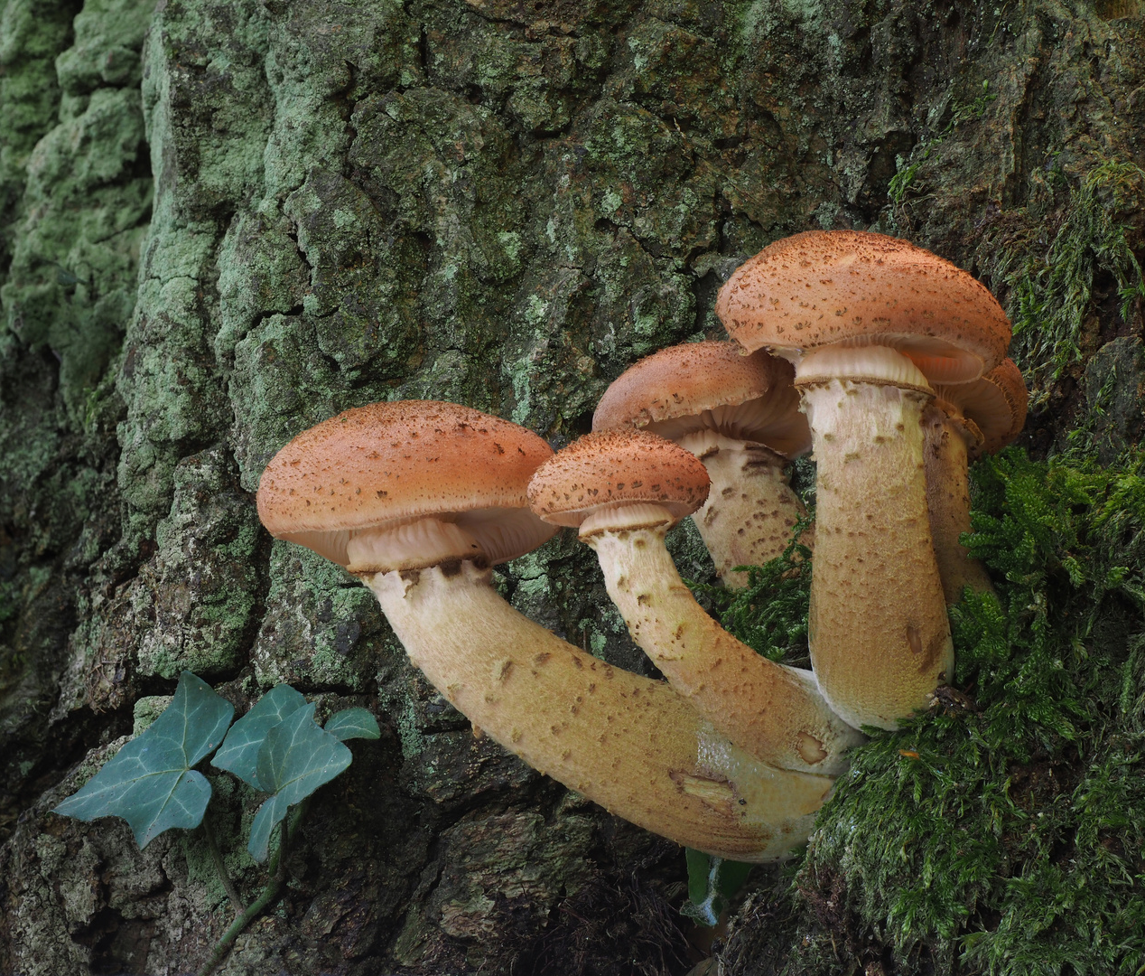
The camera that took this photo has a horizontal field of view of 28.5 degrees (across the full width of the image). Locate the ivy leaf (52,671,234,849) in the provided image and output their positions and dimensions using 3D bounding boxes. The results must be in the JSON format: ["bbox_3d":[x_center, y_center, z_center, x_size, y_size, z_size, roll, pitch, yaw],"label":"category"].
[{"bbox_3d":[-0.089,0.057,0.465,0.046,0.040,0.008,-19,-41,23],"label":"ivy leaf"}]

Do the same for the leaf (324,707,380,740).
[{"bbox_3d":[-0.046,0.049,0.468,0.013,0.004,0.010,7,41,4],"label":"leaf"}]

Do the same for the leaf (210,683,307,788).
[{"bbox_3d":[-0.065,0.053,0.469,0.025,0.024,0.007,-19,-38,20],"label":"leaf"}]

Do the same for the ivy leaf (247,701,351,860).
[{"bbox_3d":[-0.056,0.059,0.458,0.026,0.032,0.009,-24,-41,20],"label":"ivy leaf"}]

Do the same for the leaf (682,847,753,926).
[{"bbox_3d":[0.030,0.079,0.472,0.016,0.026,0.007,2,-20,4],"label":"leaf"}]

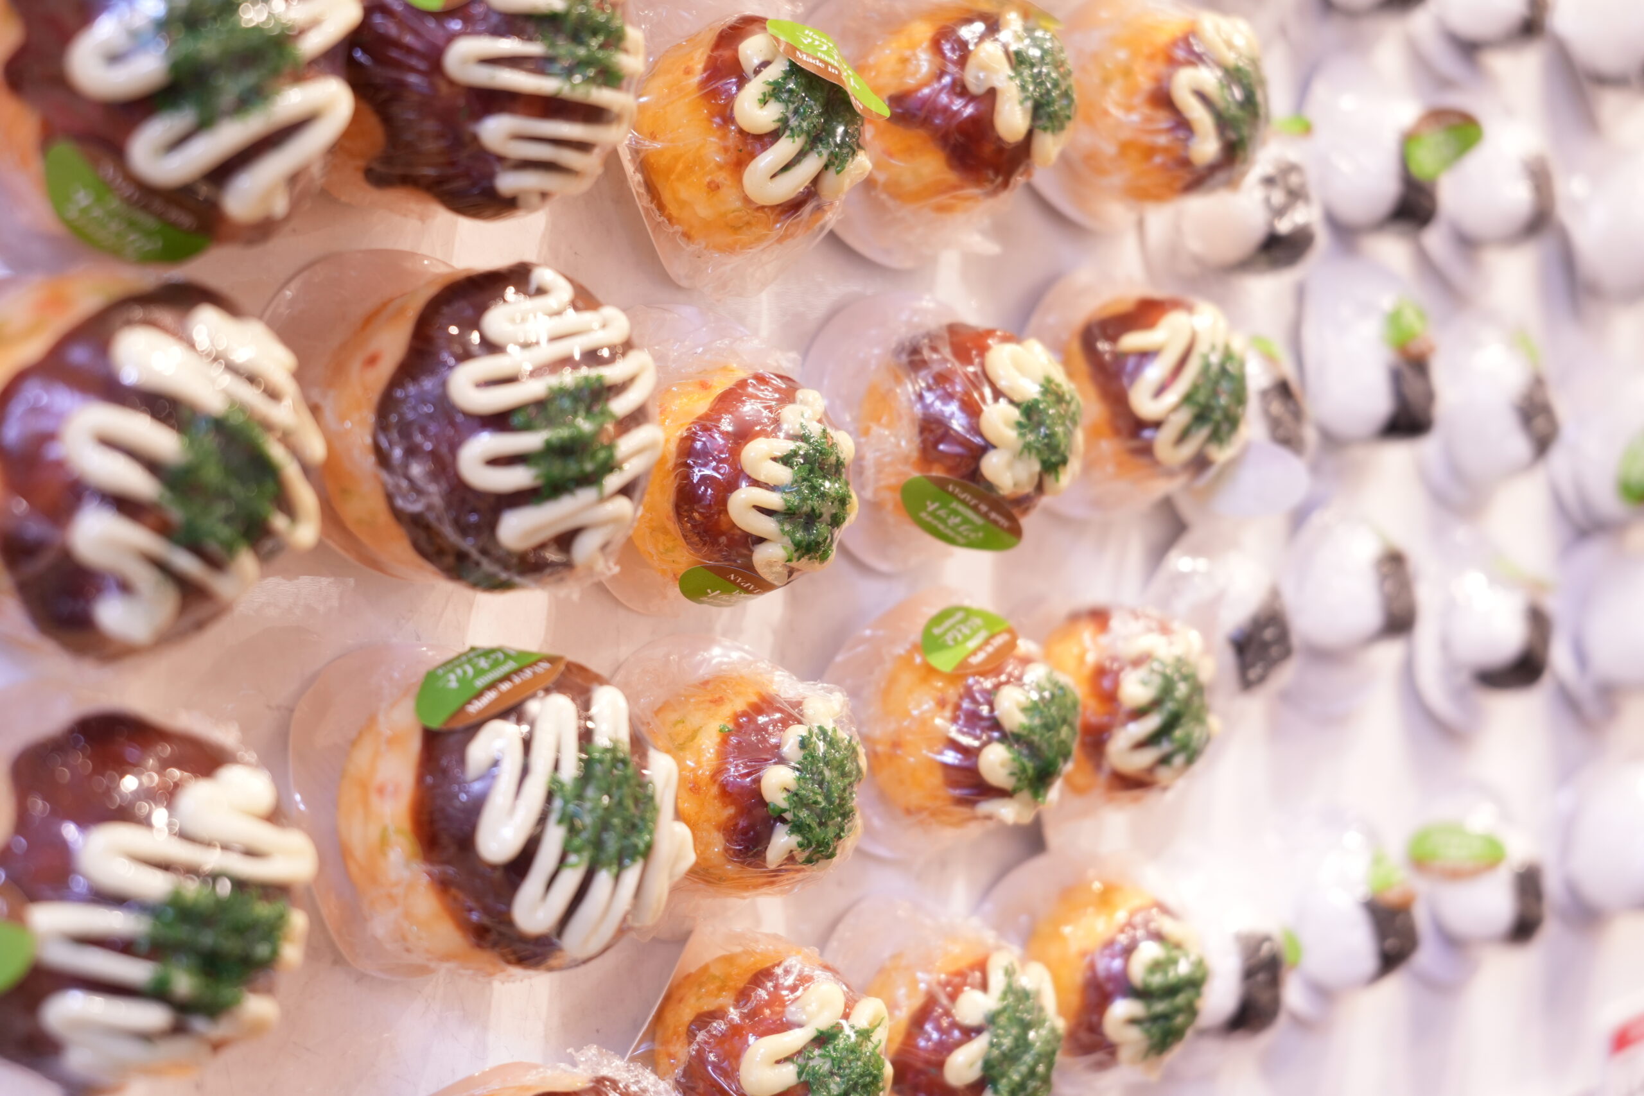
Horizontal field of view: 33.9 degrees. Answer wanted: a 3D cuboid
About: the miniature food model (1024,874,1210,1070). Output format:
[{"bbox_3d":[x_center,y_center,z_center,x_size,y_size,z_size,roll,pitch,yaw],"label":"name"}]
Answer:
[{"bbox_3d":[0.068,0.097,0.617,0.040,0.043,0.043,6,8,36],"label":"miniature food model"}]

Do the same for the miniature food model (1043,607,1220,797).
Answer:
[{"bbox_3d":[0.070,0.035,0.611,0.040,0.043,0.043,6,8,36],"label":"miniature food model"}]

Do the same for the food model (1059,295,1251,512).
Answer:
[{"bbox_3d":[0.076,-0.035,0.606,0.040,0.043,0.043,6,8,36],"label":"food model"}]

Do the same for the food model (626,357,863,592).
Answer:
[{"bbox_3d":[-0.014,-0.012,0.490,0.040,0.043,0.043,6,8,36],"label":"food model"}]

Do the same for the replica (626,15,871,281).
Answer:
[{"bbox_3d":[-0.012,-0.073,0.480,0.040,0.043,0.043,6,8,36],"label":"replica"}]

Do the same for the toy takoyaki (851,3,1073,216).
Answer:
[{"bbox_3d":[0.028,-0.087,0.538,0.040,0.043,0.043,6,8,36],"label":"toy takoyaki"}]

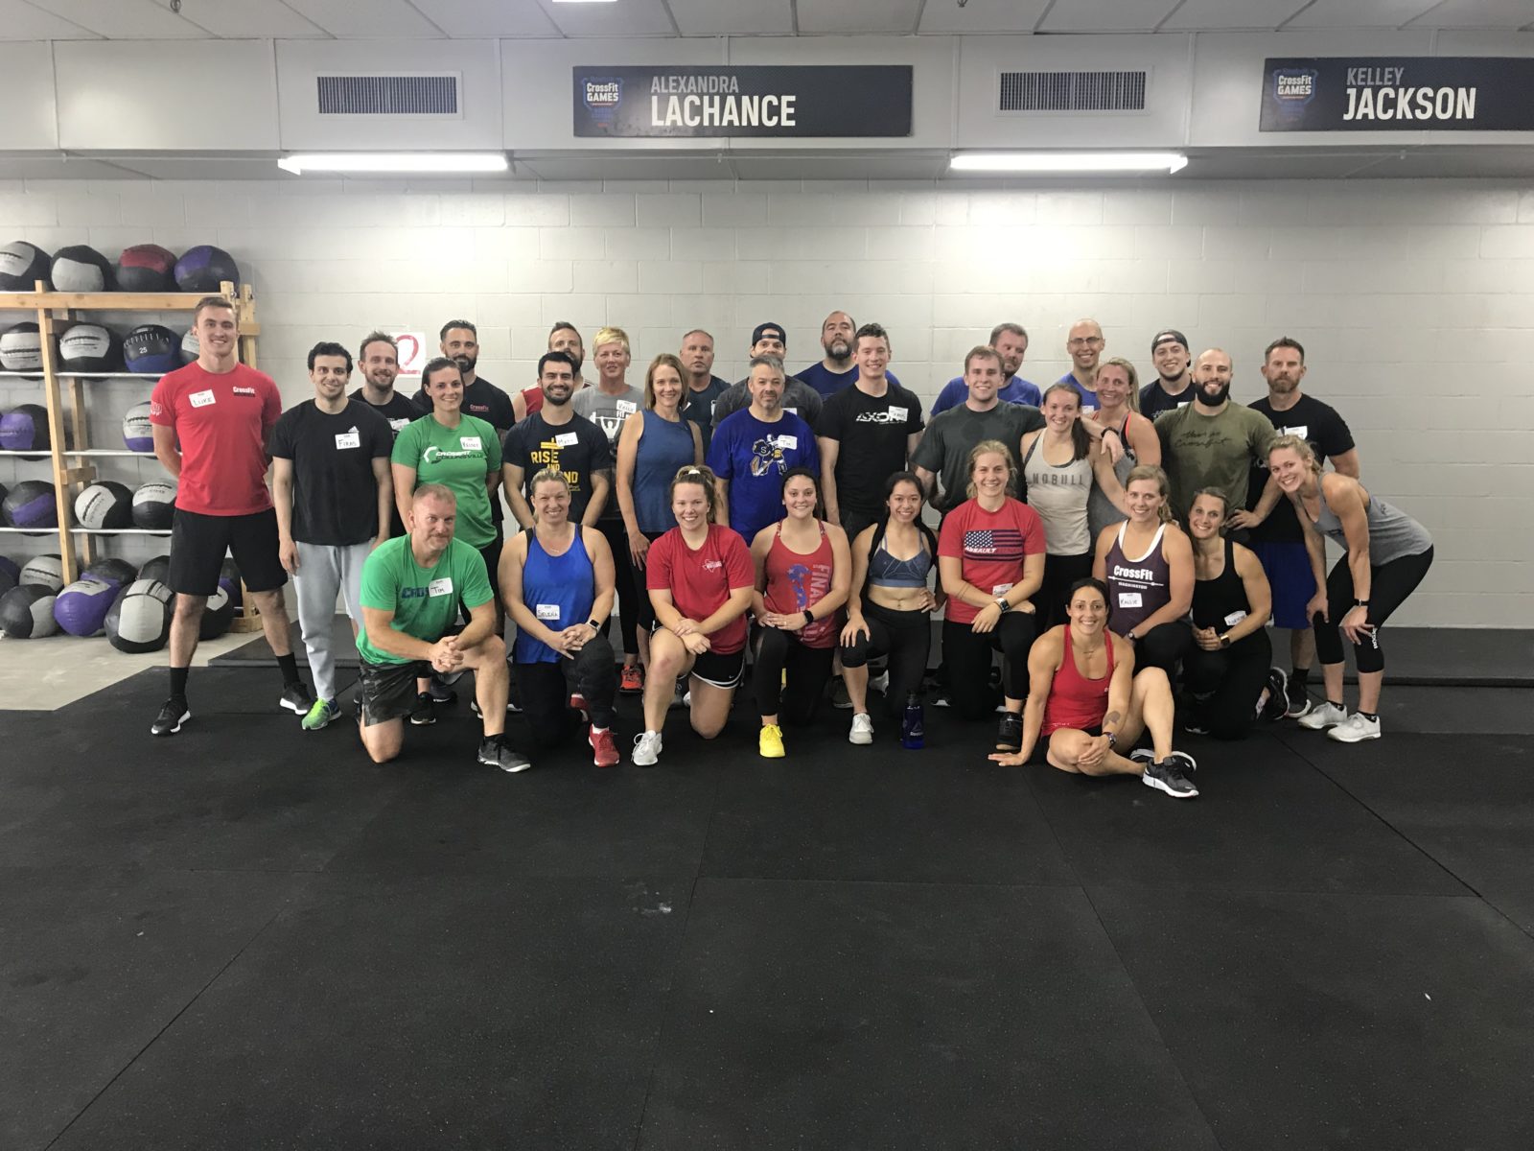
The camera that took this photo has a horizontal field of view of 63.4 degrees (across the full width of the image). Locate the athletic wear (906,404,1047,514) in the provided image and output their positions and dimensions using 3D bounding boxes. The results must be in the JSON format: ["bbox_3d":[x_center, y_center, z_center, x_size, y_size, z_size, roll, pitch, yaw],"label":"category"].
[{"bbox_3d":[0.998,-0.532,5.956,0.630,0.600,0.300,1,9,4],"label":"athletic wear"}]

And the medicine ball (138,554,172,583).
[{"bbox_3d":[-3.730,0.055,7.753,0.350,0.350,0.350,0,10,0],"label":"medicine ball"}]

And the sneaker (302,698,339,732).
[{"bbox_3d":[-2.024,0.613,5.648,0.102,0.115,0.280,3,10,14],"label":"sneaker"}]

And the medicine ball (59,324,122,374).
[{"bbox_3d":[-4.042,-1.339,7.433,0.340,0.335,0.340,0,10,0],"label":"medicine ball"}]

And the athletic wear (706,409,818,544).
[{"bbox_3d":[-0.020,-0.475,5.958,0.540,0.640,0.300,0,9,-1],"label":"athletic wear"}]

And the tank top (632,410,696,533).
[{"bbox_3d":[-0.496,-0.499,5.974,0.310,0.585,0.240,-1,9,-10],"label":"tank top"}]

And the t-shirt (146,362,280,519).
[{"bbox_3d":[-2.475,-0.613,5.590,0.560,0.690,0.300,-3,10,-18],"label":"t-shirt"}]

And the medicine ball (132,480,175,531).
[{"bbox_3d":[-3.692,-0.406,7.578,0.335,0.330,0.335,0,10,0],"label":"medicine ball"}]

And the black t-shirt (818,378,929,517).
[{"bbox_3d":[0.498,-0.589,5.888,0.480,0.650,0.280,0,9,-4],"label":"black t-shirt"}]

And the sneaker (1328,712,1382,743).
[{"bbox_3d":[2.607,0.667,5.494,0.260,0.115,0.098,-5,10,-28],"label":"sneaker"}]

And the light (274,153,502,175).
[{"bbox_3d":[-1.994,-2.240,6.738,1.220,0.095,0.300,1,10,2],"label":"light"}]

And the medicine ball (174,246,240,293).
[{"bbox_3d":[-3.371,-1.803,7.477,0.350,0.350,0.350,0,10,0],"label":"medicine ball"}]

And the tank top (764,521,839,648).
[{"bbox_3d":[0.150,0.040,5.456,0.330,0.560,0.250,0,9,-3],"label":"tank top"}]

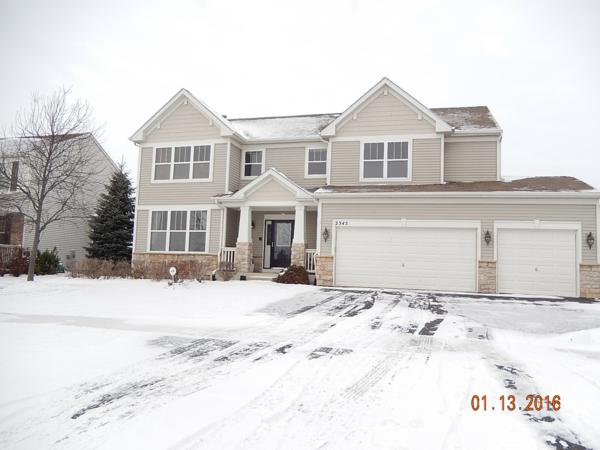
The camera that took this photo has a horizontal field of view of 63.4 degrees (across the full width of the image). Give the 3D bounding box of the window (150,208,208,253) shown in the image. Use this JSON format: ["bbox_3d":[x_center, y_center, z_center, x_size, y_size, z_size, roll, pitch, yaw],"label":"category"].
[{"bbox_3d":[-5.129,0.291,20.626,2.920,1.830,0.170,1,-6,15],"label":"window"}]

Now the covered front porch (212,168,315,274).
[{"bbox_3d":[-1.163,0.015,19.882,4.311,4.240,2.000,1,-6,15],"label":"covered front porch"}]

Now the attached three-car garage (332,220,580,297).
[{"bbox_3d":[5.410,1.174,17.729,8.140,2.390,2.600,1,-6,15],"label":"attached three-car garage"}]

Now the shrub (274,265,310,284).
[{"bbox_3d":[-0.291,1.807,17.846,1.350,0.680,1.100,1,-6,15],"label":"shrub"}]

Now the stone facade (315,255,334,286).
[{"bbox_3d":[0.902,1.675,17.616,0.610,1.030,0.250,1,-6,15],"label":"stone facade"}]

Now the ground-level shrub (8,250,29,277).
[{"bbox_3d":[-12.775,1.753,22.102,0.960,1.140,0.960,1,-6,15],"label":"ground-level shrub"}]

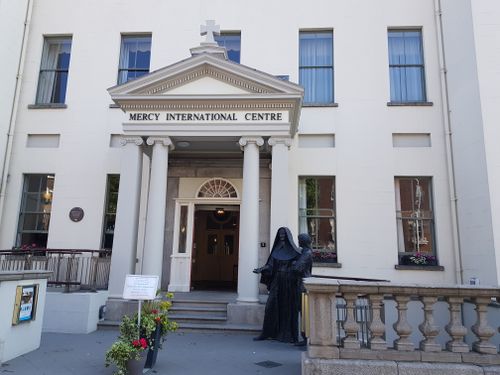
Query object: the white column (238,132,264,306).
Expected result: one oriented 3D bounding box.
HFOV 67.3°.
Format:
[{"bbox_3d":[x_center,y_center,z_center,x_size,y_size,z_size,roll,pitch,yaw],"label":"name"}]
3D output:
[{"bbox_3d":[0.022,0.673,8.297,0.564,3.617,0.508,1,-11,4],"label":"white column"}]

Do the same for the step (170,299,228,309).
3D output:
[{"bbox_3d":[-1.058,2.552,8.206,1.311,0.155,0.338,1,-11,4],"label":"step"}]

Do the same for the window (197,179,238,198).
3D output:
[{"bbox_3d":[-0.892,0.023,10.520,1.184,0.578,0.113,1,-11,4],"label":"window"}]

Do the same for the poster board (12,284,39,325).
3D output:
[{"bbox_3d":[-3.174,1.663,5.357,0.078,0.536,0.451,1,-11,0],"label":"poster board"}]

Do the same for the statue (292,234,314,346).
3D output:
[{"bbox_3d":[0.918,1.745,6.513,0.451,1.861,0.493,-2,-11,15],"label":"statue"}]

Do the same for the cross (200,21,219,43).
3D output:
[{"bbox_3d":[-0.940,-3.723,9.053,0.472,0.649,0.155,1,-11,4],"label":"cross"}]

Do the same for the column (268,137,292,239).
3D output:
[{"bbox_3d":[0.656,0.677,8.243,0.543,3.617,0.479,1,-11,4],"label":"column"}]

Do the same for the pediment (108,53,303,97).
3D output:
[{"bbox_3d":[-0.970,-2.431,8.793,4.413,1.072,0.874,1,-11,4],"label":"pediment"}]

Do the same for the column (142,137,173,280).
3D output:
[{"bbox_3d":[-2.075,0.651,8.431,0.564,3.617,0.508,1,-11,4],"label":"column"}]

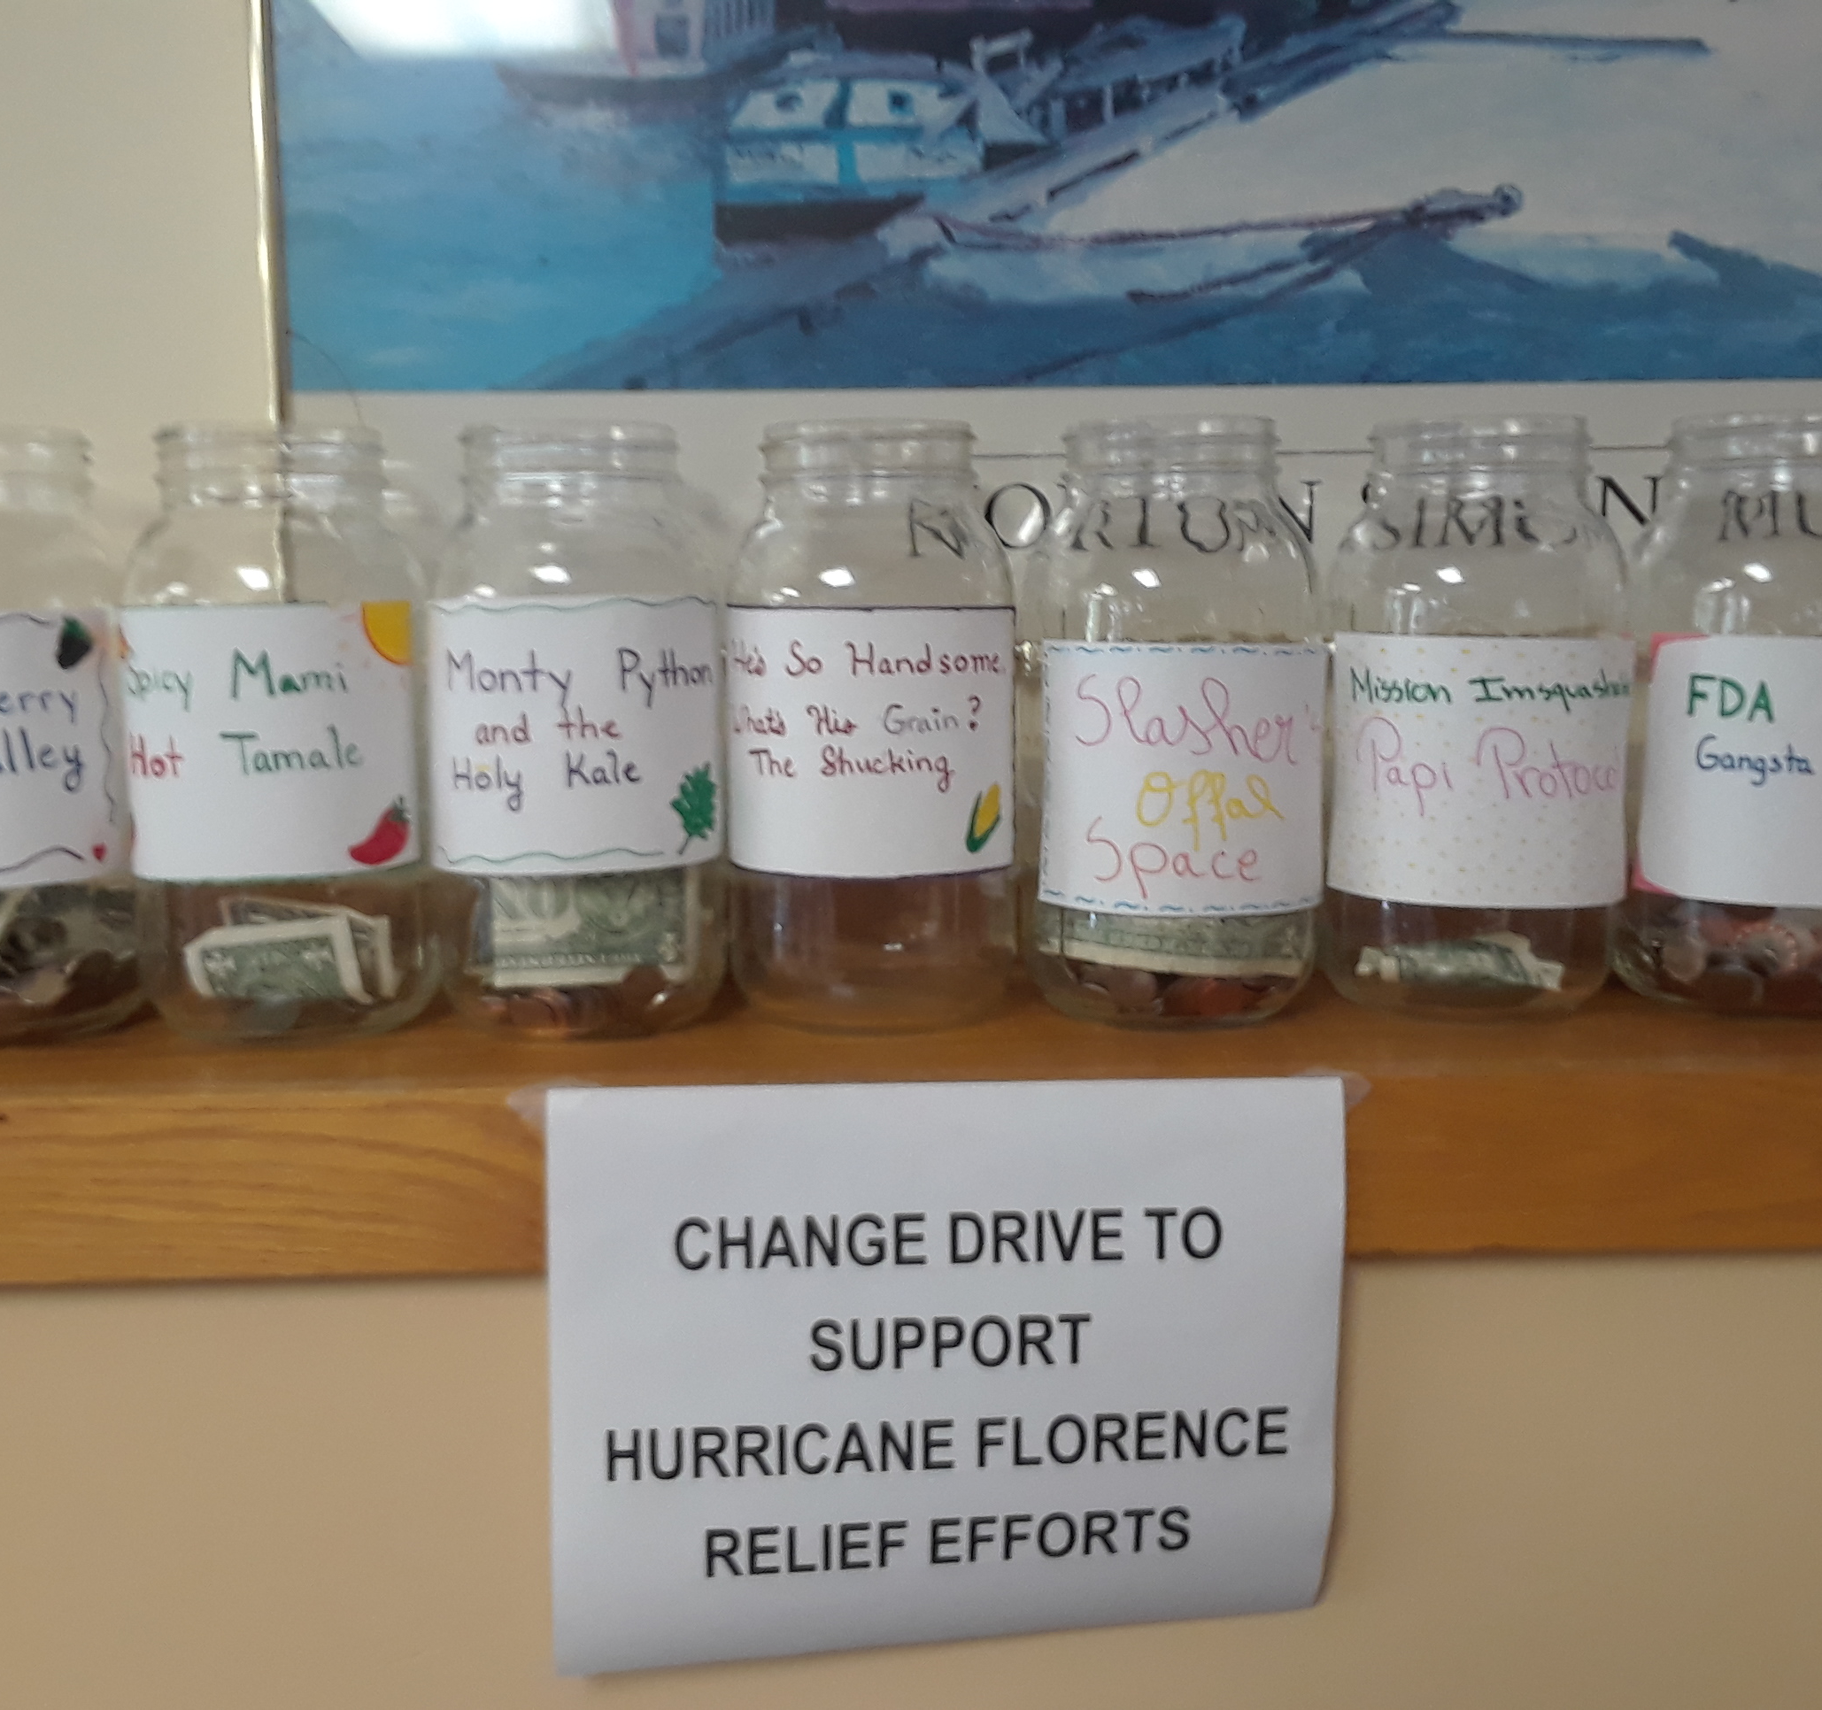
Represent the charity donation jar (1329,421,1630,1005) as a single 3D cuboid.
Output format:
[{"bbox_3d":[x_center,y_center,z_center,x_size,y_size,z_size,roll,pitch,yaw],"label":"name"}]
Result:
[{"bbox_3d":[0.230,-0.056,0.805,0.115,0.232,0.115,-1,7,1],"label":"charity donation jar"}]

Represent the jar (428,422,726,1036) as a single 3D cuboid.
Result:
[{"bbox_3d":[-0.133,-0.051,0.790,0.115,0.232,0.115,-1,7,-7],"label":"jar"}]

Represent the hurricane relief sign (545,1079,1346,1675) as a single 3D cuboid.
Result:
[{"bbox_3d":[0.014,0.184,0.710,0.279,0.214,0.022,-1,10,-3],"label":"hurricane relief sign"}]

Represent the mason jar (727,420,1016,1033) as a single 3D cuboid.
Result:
[{"bbox_3d":[-0.016,-0.052,0.791,0.115,0.232,0.115,-1,7,0],"label":"mason jar"}]

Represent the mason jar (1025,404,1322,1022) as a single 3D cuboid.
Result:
[{"bbox_3d":[0.104,-0.053,0.793,0.115,0.232,0.115,-1,7,0],"label":"mason jar"}]

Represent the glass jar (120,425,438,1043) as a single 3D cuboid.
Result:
[{"bbox_3d":[-0.249,-0.049,0.787,0.115,0.232,0.115,-1,7,-5],"label":"glass jar"}]

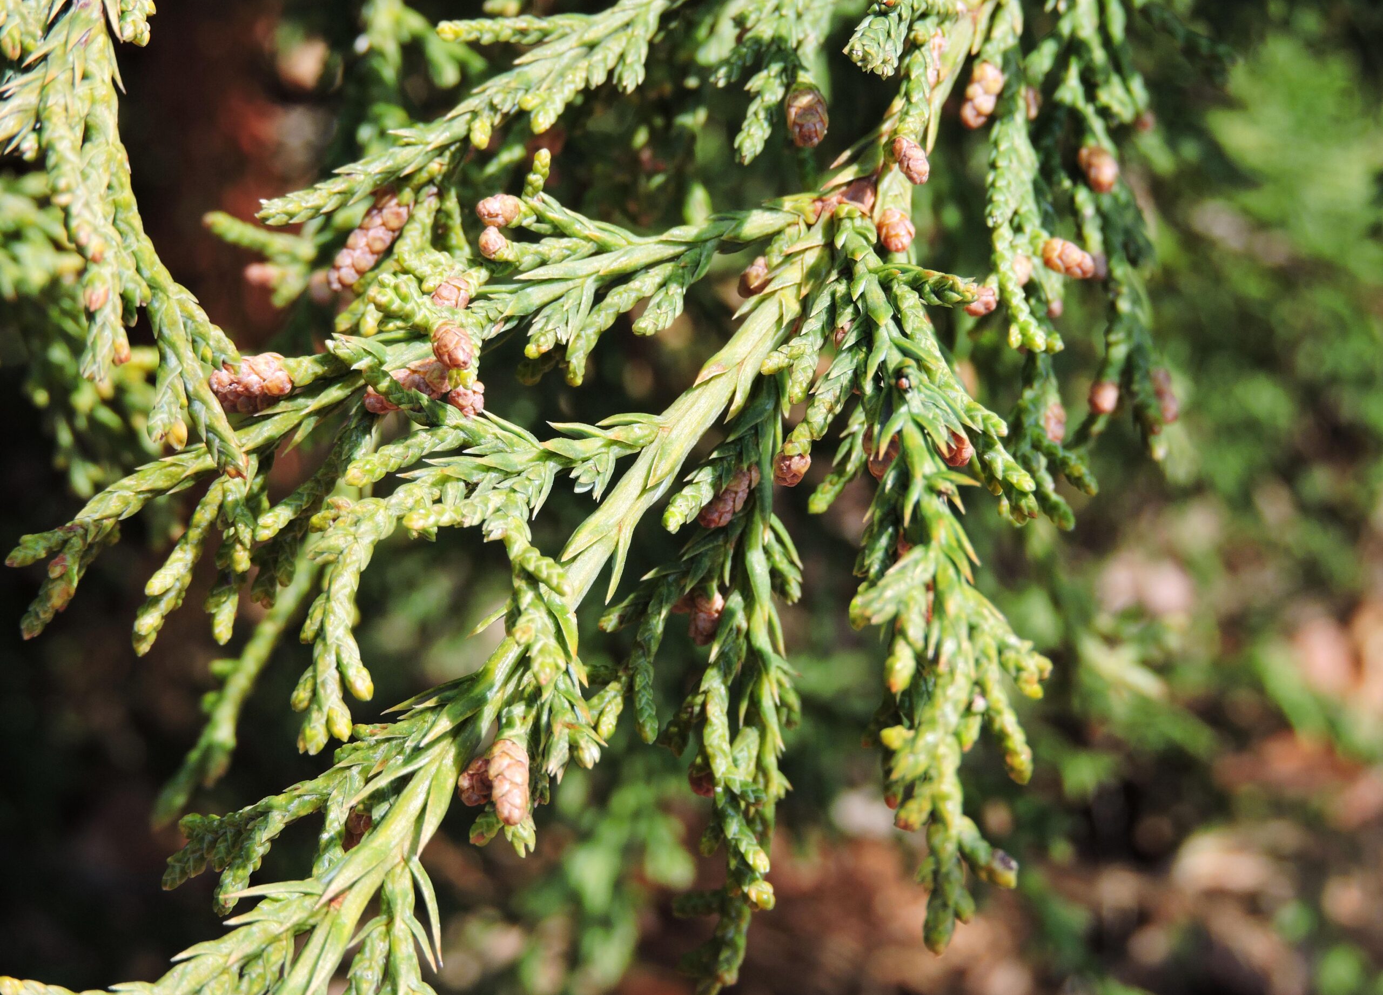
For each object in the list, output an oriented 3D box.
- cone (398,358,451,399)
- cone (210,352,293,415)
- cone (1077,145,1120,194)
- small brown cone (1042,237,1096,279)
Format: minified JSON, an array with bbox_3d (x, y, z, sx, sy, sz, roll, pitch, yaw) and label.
[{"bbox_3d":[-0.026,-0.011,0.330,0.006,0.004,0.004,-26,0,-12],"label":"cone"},{"bbox_3d":[-0.043,-0.011,0.330,0.008,0.005,0.005,-7,0,-11],"label":"cone"},{"bbox_3d":[0.043,-0.035,0.360,0.004,0.005,0.004,-26,-18,0],"label":"cone"},{"bbox_3d":[0.038,-0.024,0.345,0.006,0.004,0.004,26,0,14],"label":"small brown cone"}]

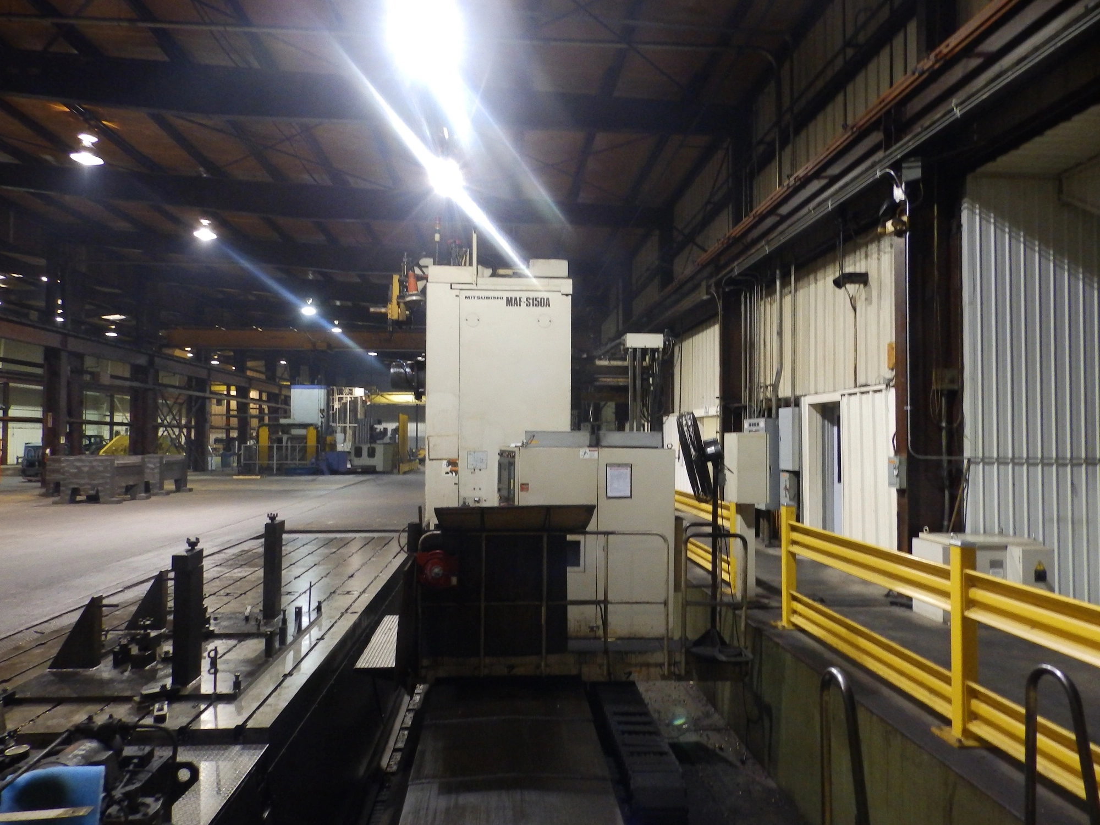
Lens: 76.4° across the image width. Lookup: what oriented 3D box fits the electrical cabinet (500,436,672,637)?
[{"bbox_3d":[0.317,1.127,6.635,1.612,1.860,0.570,1,-2,-4],"label":"electrical cabinet"}]

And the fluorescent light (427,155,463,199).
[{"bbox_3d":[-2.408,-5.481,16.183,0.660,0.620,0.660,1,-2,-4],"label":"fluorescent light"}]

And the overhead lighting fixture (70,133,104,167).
[{"bbox_3d":[-10.154,-5.746,15.325,0.660,0.560,0.660,1,-2,-4],"label":"overhead lighting fixture"}]

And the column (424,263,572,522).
[{"bbox_3d":[-0.555,0.319,7.623,1.440,3.610,1.500,1,-2,-4],"label":"column"}]

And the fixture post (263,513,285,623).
[{"bbox_3d":[-2.448,1.351,6.191,0.103,0.905,0.210,1,-2,-4],"label":"fixture post"}]

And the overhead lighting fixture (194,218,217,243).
[{"bbox_3d":[-10.384,-5.451,21.065,0.660,0.560,0.660,1,-2,-4],"label":"overhead lighting fixture"}]

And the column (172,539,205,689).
[{"bbox_3d":[-2.353,1.284,4.540,0.102,0.920,0.220,1,-2,-4],"label":"column"}]

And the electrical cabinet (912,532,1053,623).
[{"bbox_3d":[4.057,1.542,6.543,0.960,0.780,0.620,1,-2,-4],"label":"electrical cabinet"}]

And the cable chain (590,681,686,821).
[{"bbox_3d":[0.733,2.879,6.123,0.425,0.310,2.280,1,-2,-4],"label":"cable chain"}]

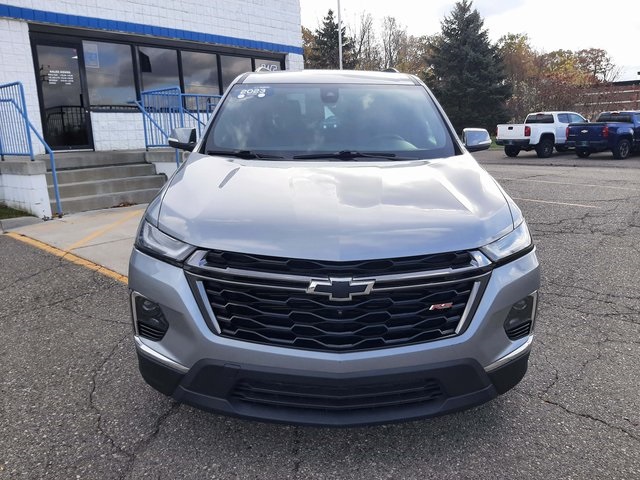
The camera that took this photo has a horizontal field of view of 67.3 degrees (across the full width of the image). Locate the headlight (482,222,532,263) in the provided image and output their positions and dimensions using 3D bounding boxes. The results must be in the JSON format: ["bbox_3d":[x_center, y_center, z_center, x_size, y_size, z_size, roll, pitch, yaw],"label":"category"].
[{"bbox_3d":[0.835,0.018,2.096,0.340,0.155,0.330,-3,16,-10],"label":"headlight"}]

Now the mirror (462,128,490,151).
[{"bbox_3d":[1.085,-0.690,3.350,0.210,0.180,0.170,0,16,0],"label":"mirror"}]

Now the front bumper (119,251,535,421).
[{"bbox_3d":[0.070,0.380,2.086,1.960,0.720,0.580,0,16,0],"label":"front bumper"}]

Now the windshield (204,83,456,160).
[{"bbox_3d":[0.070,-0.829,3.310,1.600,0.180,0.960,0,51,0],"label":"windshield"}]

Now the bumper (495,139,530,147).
[{"bbox_3d":[7.935,-4.066,19.803,0.320,0.300,1.850,-8,15,-28],"label":"bumper"}]

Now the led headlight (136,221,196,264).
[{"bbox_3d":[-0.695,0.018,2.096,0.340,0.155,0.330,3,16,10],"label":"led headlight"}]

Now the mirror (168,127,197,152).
[{"bbox_3d":[-0.940,-0.690,3.350,0.210,0.180,0.170,0,16,0],"label":"mirror"}]

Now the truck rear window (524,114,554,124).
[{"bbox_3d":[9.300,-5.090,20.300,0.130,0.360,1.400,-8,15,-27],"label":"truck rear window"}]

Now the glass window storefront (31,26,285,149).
[{"bbox_3d":[-3.333,-3.622,12.036,0.200,2.454,6.943,10,18,40],"label":"glass window storefront"}]

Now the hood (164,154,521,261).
[{"bbox_3d":[0.070,-0.221,2.423,1.660,0.240,1.380,0,22,0],"label":"hood"}]

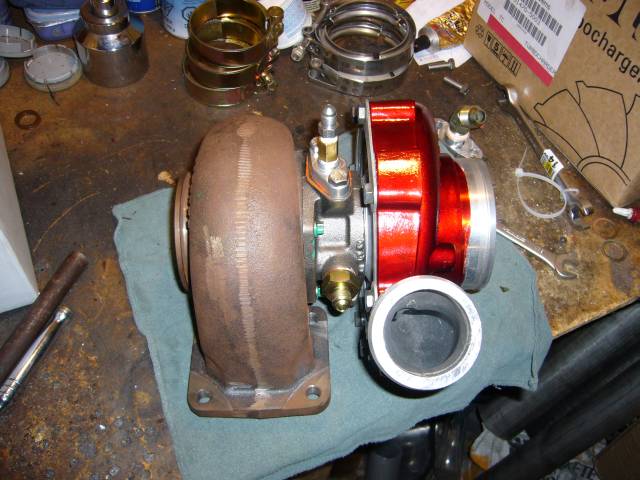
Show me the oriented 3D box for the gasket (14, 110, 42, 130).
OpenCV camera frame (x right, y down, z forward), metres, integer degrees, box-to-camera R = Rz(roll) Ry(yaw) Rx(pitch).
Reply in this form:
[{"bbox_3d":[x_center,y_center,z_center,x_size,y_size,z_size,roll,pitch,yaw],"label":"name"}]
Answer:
[{"bbox_3d":[-0.325,-0.133,0.720,0.029,0.002,0.029,0,58,0],"label":"gasket"}]

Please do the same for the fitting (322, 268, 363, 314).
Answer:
[{"bbox_3d":[0.015,0.035,0.445,0.028,0.026,0.027,-1,38,-1],"label":"fitting"}]

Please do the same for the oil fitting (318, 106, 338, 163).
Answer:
[{"bbox_3d":[0.006,-0.075,0.450,0.015,0.042,0.015,-1,38,-1],"label":"oil fitting"}]

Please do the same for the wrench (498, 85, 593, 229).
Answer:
[{"bbox_3d":[0.236,-0.093,0.689,0.030,0.012,0.192,-12,59,-7],"label":"wrench"}]

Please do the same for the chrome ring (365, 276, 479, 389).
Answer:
[{"bbox_3d":[0.061,0.055,0.381,0.065,0.020,0.065,-1,85,-1],"label":"chrome ring"}]

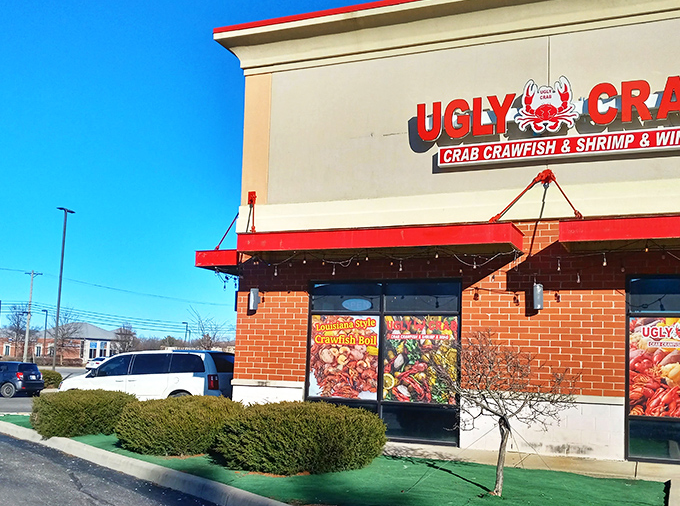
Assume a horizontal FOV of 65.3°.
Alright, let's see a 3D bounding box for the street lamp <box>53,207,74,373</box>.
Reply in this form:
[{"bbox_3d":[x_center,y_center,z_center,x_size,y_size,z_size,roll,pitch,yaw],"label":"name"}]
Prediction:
[{"bbox_3d":[-16.347,2.601,31.000,1.400,10.300,0.400,10,-14,-41],"label":"street lamp"}]

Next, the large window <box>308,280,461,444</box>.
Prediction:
[{"bbox_3d":[0.700,1.828,9.117,2.740,2.710,0.130,-2,-10,18],"label":"large window"}]

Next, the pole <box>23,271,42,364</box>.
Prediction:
[{"bbox_3d":[-38.637,8.275,66.000,2.200,12.200,0.350,3,-10,-6],"label":"pole"}]

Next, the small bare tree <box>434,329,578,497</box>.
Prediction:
[{"bbox_3d":[1.888,1.802,6.050,1.620,1.870,1.500,-2,-11,18],"label":"small bare tree"}]

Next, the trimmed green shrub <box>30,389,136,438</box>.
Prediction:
[{"bbox_3d":[-5.106,3.198,10.600,2.250,0.930,1.800,-3,-11,23],"label":"trimmed green shrub"}]

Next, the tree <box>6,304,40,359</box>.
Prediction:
[{"bbox_3d":[-41.836,11.020,70.000,4.500,8.200,4.300,1,-10,0],"label":"tree"}]

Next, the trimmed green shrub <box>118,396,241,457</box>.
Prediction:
[{"bbox_3d":[-2.660,2.903,8.900,2.300,0.920,1.800,-3,-11,23],"label":"trimmed green shrub"}]

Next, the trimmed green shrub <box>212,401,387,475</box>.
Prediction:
[{"bbox_3d":[-0.580,2.629,7.600,2.450,0.930,1.800,-3,-11,23],"label":"trimmed green shrub"}]

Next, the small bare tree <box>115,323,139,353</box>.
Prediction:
[{"bbox_3d":[-30.592,13.111,76.000,3.500,6.300,3.400,1,-10,0],"label":"small bare tree"}]

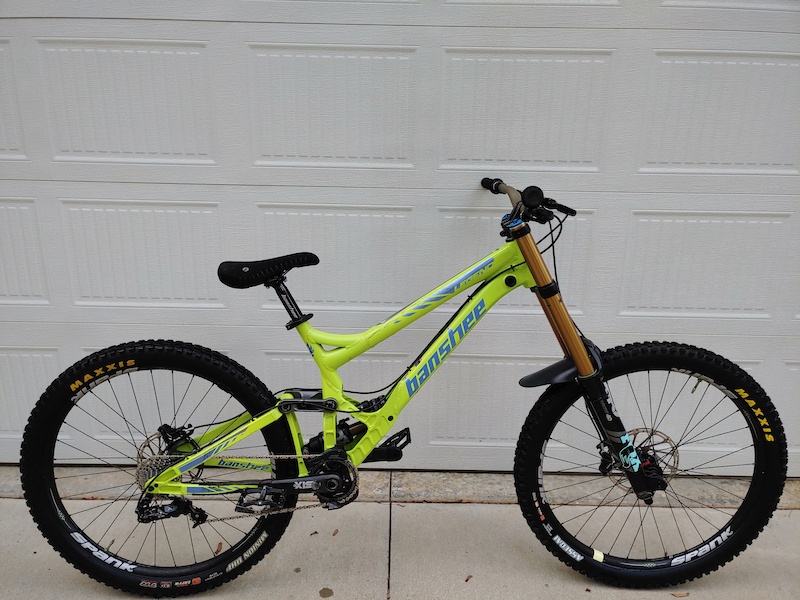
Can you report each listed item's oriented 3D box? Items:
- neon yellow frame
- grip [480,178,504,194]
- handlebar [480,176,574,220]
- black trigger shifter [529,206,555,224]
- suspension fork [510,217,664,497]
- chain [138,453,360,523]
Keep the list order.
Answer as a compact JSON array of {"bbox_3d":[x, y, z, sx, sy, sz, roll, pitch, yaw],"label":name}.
[{"bbox_3d":[-0.147,0.170,1.578,1.020,0.670,0.175,0,12,-3],"label":"neon yellow frame"},{"bbox_3d":[0.277,-0.346,1.813,0.040,0.038,0.138,-1,16,-7],"label":"grip"},{"bbox_3d":[0.305,-0.256,1.505,0.140,0.095,0.785,1,14,1],"label":"handlebar"},{"bbox_3d":[0.304,-0.182,1.291,0.062,0.042,0.065,2,13,2],"label":"black trigger shifter"},{"bbox_3d":[0.473,0.156,1.600,0.145,0.850,0.215,-25,12,7],"label":"suspension fork"},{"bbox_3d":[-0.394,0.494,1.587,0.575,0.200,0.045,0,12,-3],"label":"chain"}]

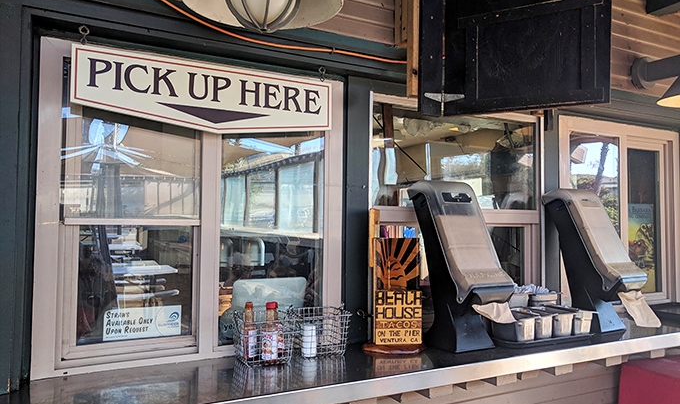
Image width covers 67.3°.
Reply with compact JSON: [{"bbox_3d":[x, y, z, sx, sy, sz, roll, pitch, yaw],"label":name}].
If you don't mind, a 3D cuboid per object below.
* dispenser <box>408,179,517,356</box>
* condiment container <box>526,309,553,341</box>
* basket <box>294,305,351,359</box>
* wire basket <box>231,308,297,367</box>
[{"bbox_3d":[0.430,0.218,1.856,0.193,0.592,0.365,2,-2,-28],"label":"dispenser"},{"bbox_3d":[0.733,0.464,1.949,0.097,0.092,0.156,2,-2,-27],"label":"condiment container"},{"bbox_3d":[-0.075,0.431,1.706,0.169,0.145,0.158,2,-2,-27],"label":"basket"},{"bbox_3d":[-0.247,0.426,1.617,0.169,0.145,0.158,2,-2,-27],"label":"wire basket"}]

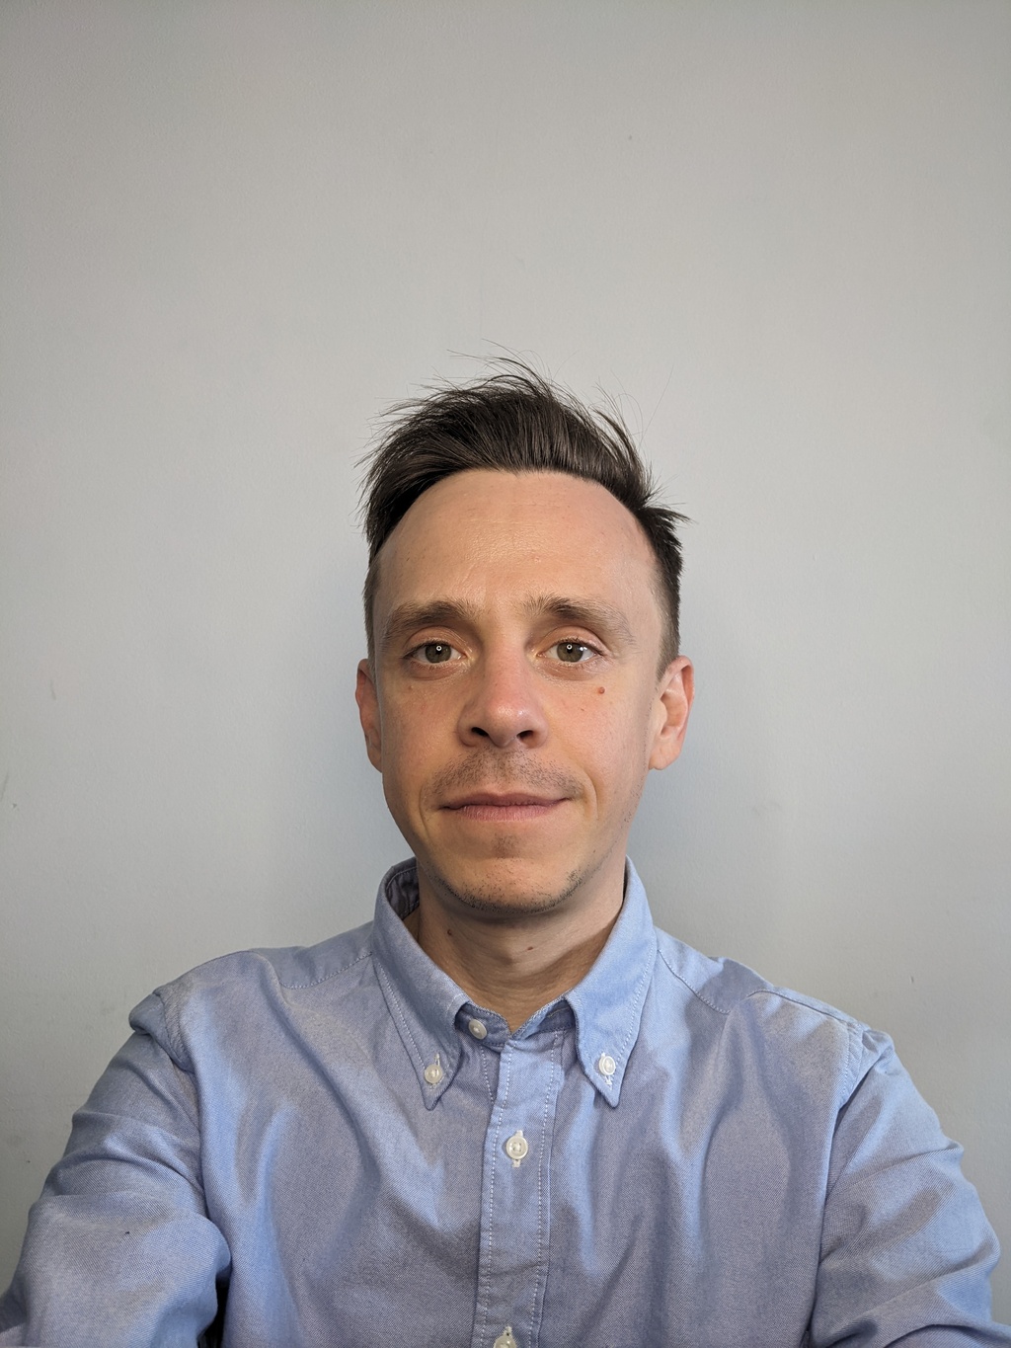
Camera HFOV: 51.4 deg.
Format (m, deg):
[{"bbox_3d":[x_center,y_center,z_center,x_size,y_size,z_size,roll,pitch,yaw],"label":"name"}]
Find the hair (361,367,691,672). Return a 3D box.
[{"bbox_3d":[0.011,-0.073,0.588,0.182,0.182,0.205,-1,-8,6],"label":"hair"}]

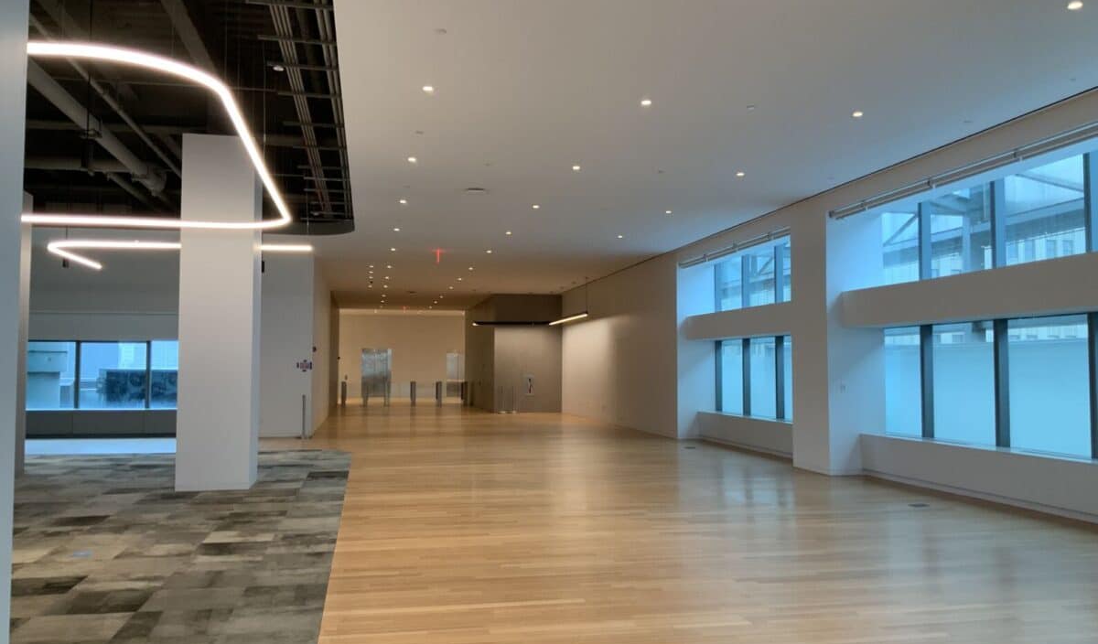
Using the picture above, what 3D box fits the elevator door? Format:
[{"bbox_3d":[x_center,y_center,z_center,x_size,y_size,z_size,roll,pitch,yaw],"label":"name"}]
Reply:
[{"bbox_3d":[-9.440,2.800,50.265,1.665,2.645,0.150,1,-3,-11],"label":"elevator door"}]

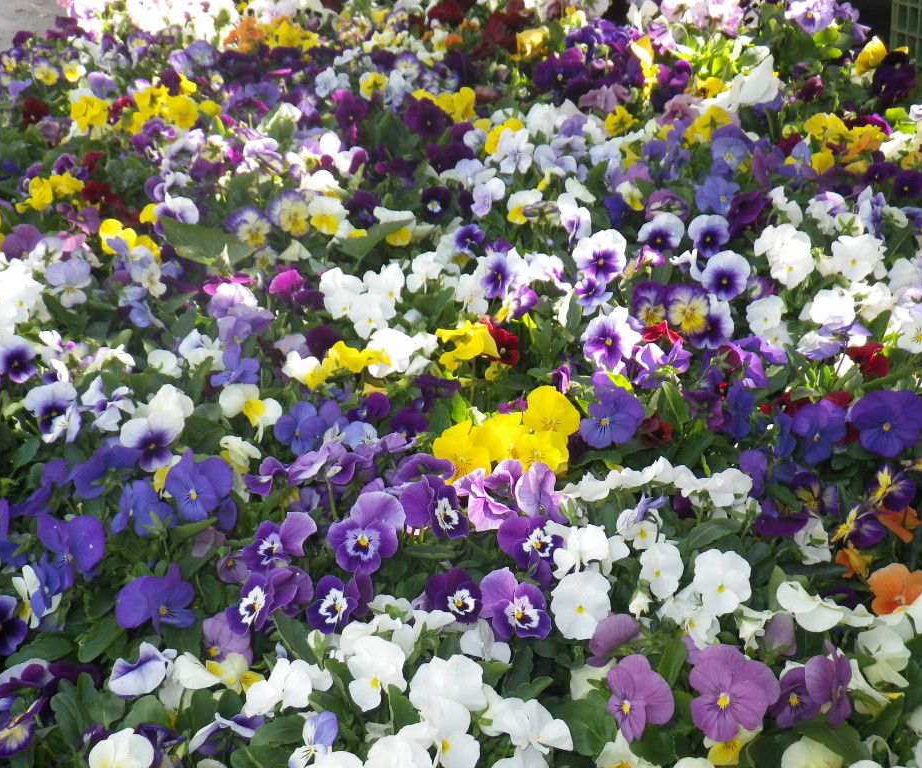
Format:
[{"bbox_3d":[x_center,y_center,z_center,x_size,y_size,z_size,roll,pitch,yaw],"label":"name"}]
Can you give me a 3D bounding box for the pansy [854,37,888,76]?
[{"bbox_3d":[0.537,-0.428,1.320,0.030,0.054,0.050,34,54,21],"label":"pansy"}]

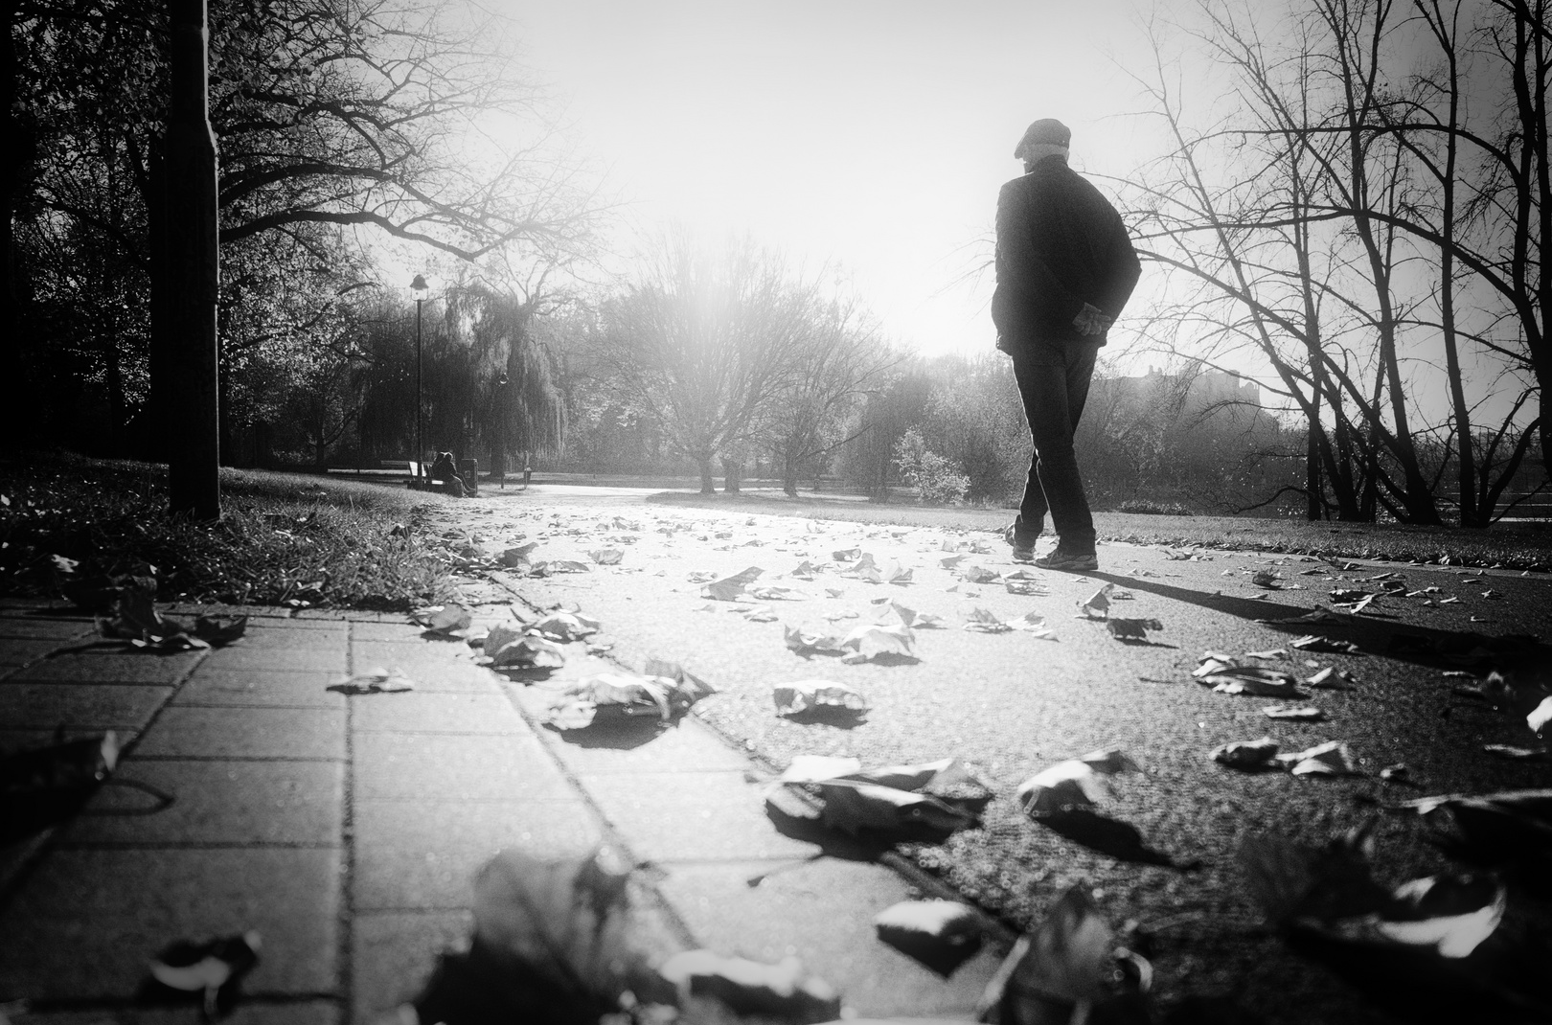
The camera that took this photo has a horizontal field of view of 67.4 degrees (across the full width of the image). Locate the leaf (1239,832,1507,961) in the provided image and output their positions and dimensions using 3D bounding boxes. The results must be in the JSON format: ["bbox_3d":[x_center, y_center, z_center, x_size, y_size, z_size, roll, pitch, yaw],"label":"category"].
[{"bbox_3d":[0.318,0.205,0.620,0.125,0.040,0.080,2,1,27],"label":"leaf"}]

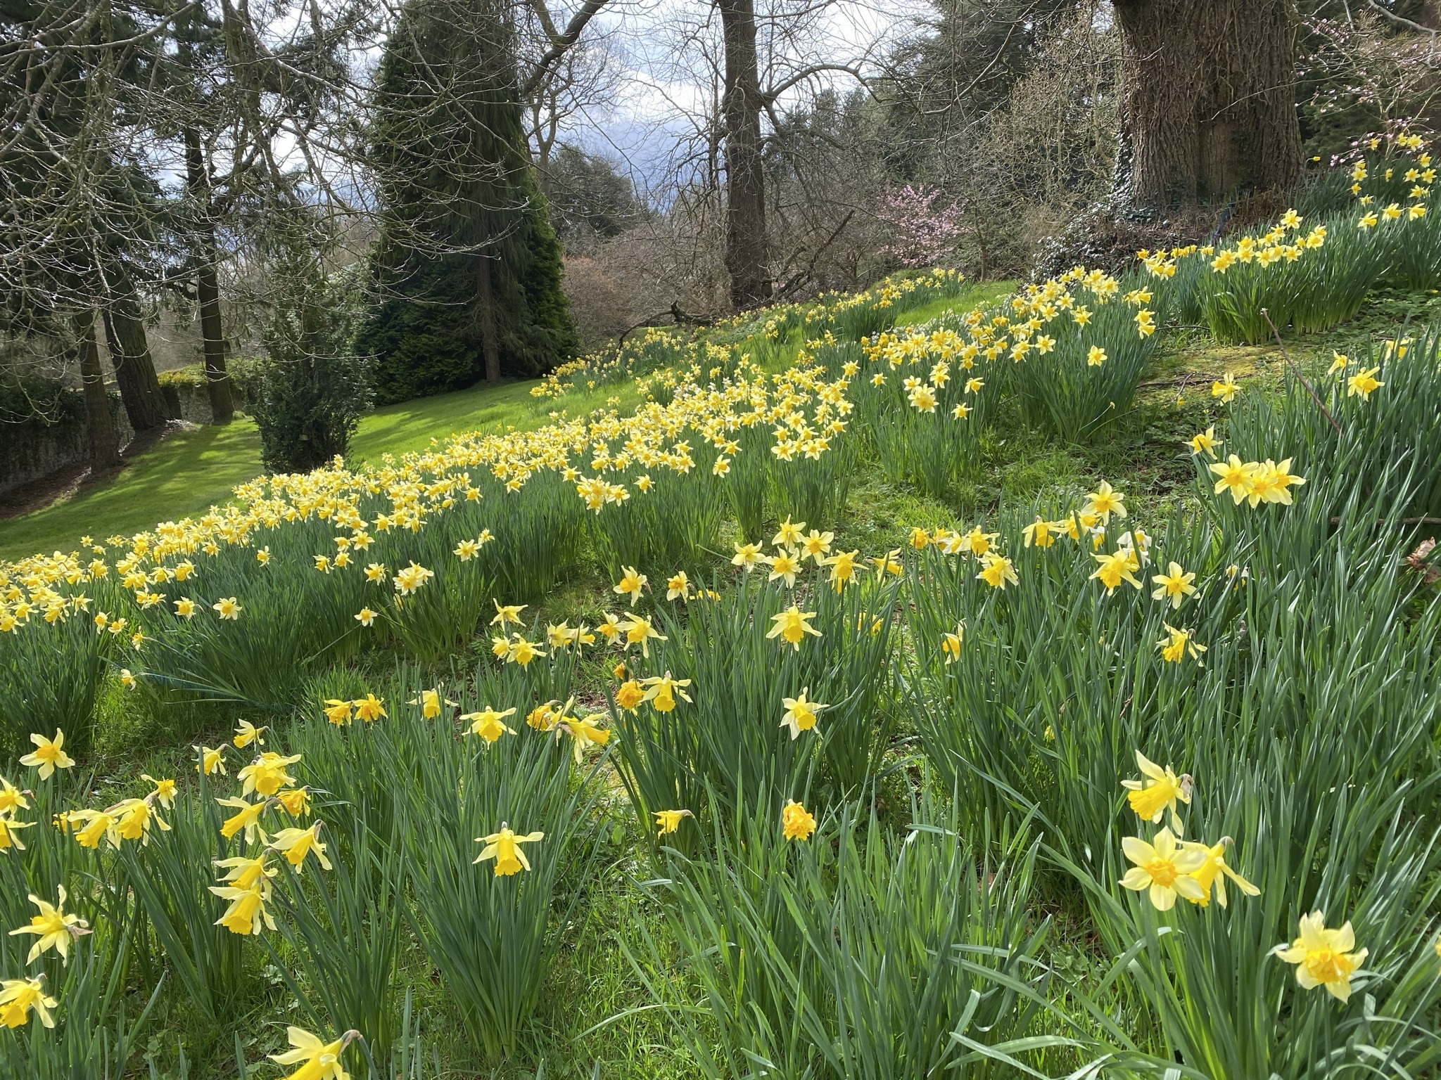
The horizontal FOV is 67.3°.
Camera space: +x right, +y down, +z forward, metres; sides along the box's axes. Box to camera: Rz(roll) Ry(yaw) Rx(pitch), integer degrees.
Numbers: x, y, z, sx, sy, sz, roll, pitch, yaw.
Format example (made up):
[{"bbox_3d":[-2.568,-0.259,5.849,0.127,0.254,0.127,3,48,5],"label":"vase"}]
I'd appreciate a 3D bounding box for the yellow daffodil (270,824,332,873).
[{"bbox_3d":[-0.553,0.400,1.430,0.085,0.080,0.065,0,40,16],"label":"yellow daffodil"}]

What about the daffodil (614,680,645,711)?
[{"bbox_3d":[-0.161,0.278,1.920,0.060,0.058,0.048,-1,15,0],"label":"daffodil"}]

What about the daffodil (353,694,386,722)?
[{"bbox_3d":[-0.632,0.304,1.950,0.066,0.064,0.050,-3,29,-10],"label":"daffodil"}]

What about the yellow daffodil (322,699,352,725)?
[{"bbox_3d":[-0.782,0.347,2.220,0.072,0.070,0.060,1,39,24],"label":"yellow daffodil"}]

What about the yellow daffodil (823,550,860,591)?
[{"bbox_3d":[0.262,0.051,2.350,0.085,0.083,0.060,-2,43,6],"label":"yellow daffodil"}]

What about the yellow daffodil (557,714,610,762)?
[{"bbox_3d":[-0.203,0.293,1.600,0.070,0.076,0.078,22,10,6],"label":"yellow daffodil"}]

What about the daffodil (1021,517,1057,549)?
[{"bbox_3d":[0.656,-0.017,2.200,0.086,0.083,0.060,-1,52,3],"label":"daffodil"}]

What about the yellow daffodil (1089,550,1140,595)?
[{"bbox_3d":[0.669,0.060,1.840,0.091,0.088,0.060,9,40,40],"label":"yellow daffodil"}]

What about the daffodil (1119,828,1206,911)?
[{"bbox_3d":[0.461,0.344,1.130,0.089,0.086,0.055,4,-9,23],"label":"daffodil"}]

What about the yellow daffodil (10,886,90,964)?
[{"bbox_3d":[-0.662,0.384,1.080,0.065,0.083,0.083,-2,9,8],"label":"yellow daffodil"}]

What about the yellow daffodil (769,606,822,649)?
[{"bbox_3d":[0.123,0.147,1.790,0.091,0.088,0.060,0,38,4],"label":"yellow daffodil"}]

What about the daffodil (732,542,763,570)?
[{"bbox_3d":[0.062,0.036,2.470,0.071,0.066,0.050,-2,-3,6],"label":"daffodil"}]

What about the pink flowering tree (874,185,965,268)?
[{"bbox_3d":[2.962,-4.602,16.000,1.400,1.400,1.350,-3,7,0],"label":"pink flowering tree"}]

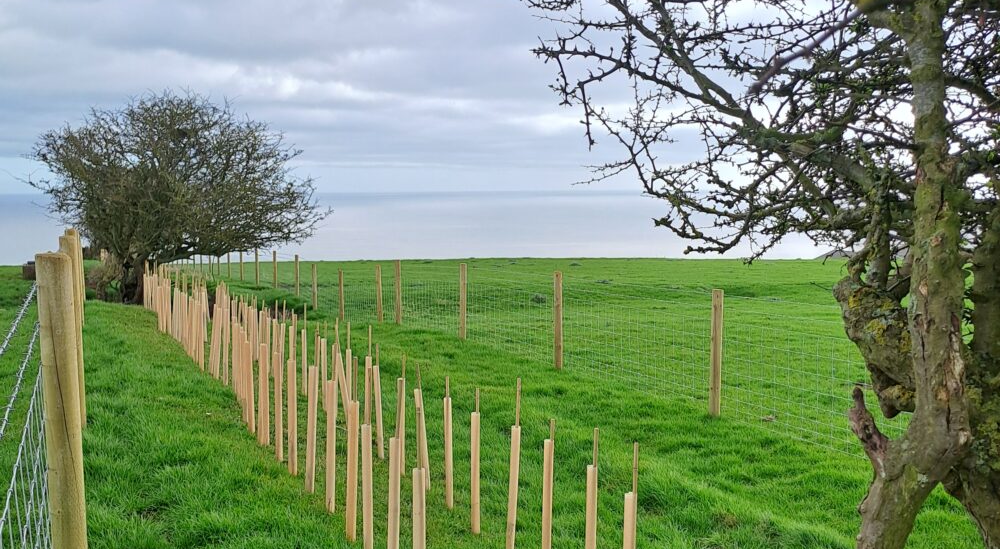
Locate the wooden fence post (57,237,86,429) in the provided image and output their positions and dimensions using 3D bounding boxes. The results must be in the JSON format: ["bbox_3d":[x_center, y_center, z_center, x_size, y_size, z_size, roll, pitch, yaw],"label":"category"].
[{"bbox_3d":[-2.681,0.363,6.056,0.104,1.200,0.104,-1,6,0],"label":"wooden fence post"}]

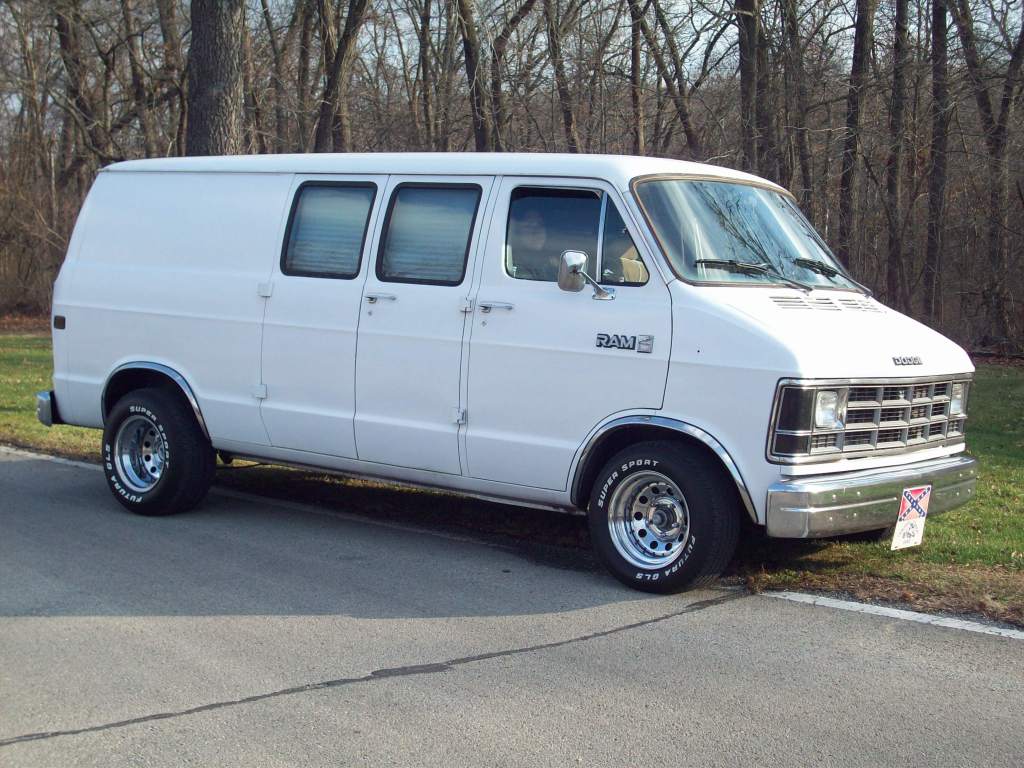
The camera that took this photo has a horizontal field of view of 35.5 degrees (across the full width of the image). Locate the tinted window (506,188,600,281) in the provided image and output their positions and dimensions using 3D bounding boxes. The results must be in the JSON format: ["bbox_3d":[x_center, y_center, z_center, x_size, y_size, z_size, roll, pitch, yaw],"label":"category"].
[{"bbox_3d":[0.185,-0.666,7.107,0.555,0.430,0.040,6,-10,37],"label":"tinted window"}]

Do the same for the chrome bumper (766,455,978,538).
[{"bbox_3d":[1.696,0.484,7.124,0.250,0.225,1.880,6,5,37],"label":"chrome bumper"}]

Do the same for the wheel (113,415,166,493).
[{"bbox_3d":[-1.962,0.379,8.803,0.417,0.417,0.230,6,5,37],"label":"wheel"}]

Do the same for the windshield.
[{"bbox_3d":[1.168,-0.682,7.490,0.110,0.650,1.830,-41,-22,31],"label":"windshield"}]

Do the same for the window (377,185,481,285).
[{"bbox_3d":[-0.390,-0.705,7.534,0.550,0.496,0.040,6,-10,37],"label":"window"}]

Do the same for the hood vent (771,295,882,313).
[{"bbox_3d":[1.440,-0.354,7.306,0.110,0.030,0.990,40,24,29],"label":"hood vent"}]

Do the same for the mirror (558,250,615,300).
[{"bbox_3d":[0.324,-0.465,6.799,0.180,0.200,0.210,6,5,37],"label":"mirror"}]

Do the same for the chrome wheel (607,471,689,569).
[{"bbox_3d":[0.644,0.578,6.883,0.417,0.417,0.210,7,5,39],"label":"chrome wheel"}]

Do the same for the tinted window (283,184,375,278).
[{"bbox_3d":[-0.904,-0.762,7.923,0.545,0.497,0.040,6,-10,37],"label":"tinted window"}]

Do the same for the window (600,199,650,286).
[{"bbox_3d":[0.498,-0.621,6.867,0.303,0.413,0.040,6,-10,37],"label":"window"}]

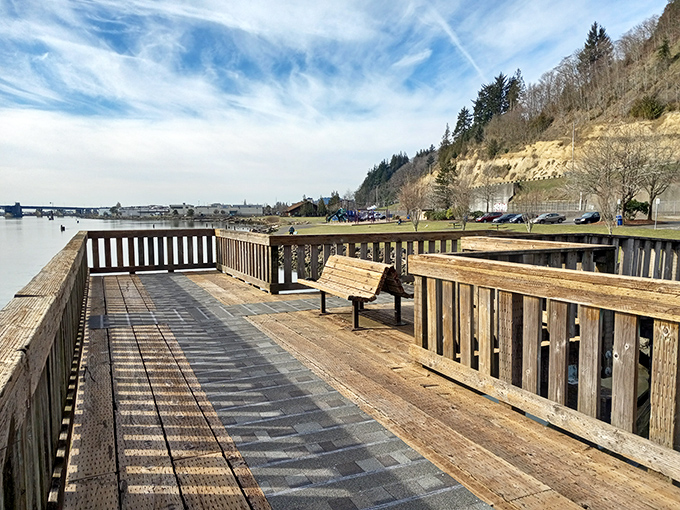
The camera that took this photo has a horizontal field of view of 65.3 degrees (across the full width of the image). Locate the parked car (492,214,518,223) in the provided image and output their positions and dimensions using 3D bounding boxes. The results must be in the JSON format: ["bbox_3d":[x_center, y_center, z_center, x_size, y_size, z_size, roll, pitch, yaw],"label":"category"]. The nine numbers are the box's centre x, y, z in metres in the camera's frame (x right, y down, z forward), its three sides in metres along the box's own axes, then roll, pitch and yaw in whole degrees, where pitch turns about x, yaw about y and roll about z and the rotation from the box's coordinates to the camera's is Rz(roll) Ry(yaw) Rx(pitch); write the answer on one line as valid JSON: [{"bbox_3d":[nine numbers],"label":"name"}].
[{"bbox_3d":[26.526,-5.783,84.500,4.600,1.460,1.800,-3,5,-28],"label":"parked car"}]

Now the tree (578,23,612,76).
[{"bbox_3d":[86.708,-69.061,180.000,10.500,19.500,10.500,0,5,0],"label":"tree"}]

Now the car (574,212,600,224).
[{"bbox_3d":[33.331,-4.859,71.000,4.600,1.500,1.820,-4,6,-34],"label":"car"}]

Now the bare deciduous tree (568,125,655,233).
[{"bbox_3d":[21.420,-5.860,42.000,6.600,8.700,6.600,0,5,0],"label":"bare deciduous tree"}]

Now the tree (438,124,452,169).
[{"bbox_3d":[37.792,-38.509,190.000,5.300,16.500,5.300,0,5,0],"label":"tree"}]

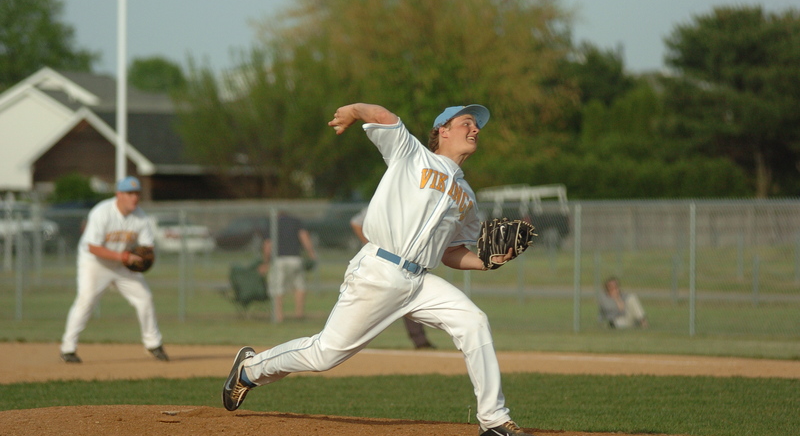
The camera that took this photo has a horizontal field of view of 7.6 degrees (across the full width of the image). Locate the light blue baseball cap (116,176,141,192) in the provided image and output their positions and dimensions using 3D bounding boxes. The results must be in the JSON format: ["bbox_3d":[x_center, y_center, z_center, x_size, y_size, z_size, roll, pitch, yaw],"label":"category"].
[{"bbox_3d":[-2.095,-0.266,46.200,0.180,0.135,0.260,0,7,-33],"label":"light blue baseball cap"}]

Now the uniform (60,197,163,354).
[{"bbox_3d":[-2.240,0.447,46.500,0.780,1.210,0.580,0,1,-33],"label":"uniform"}]

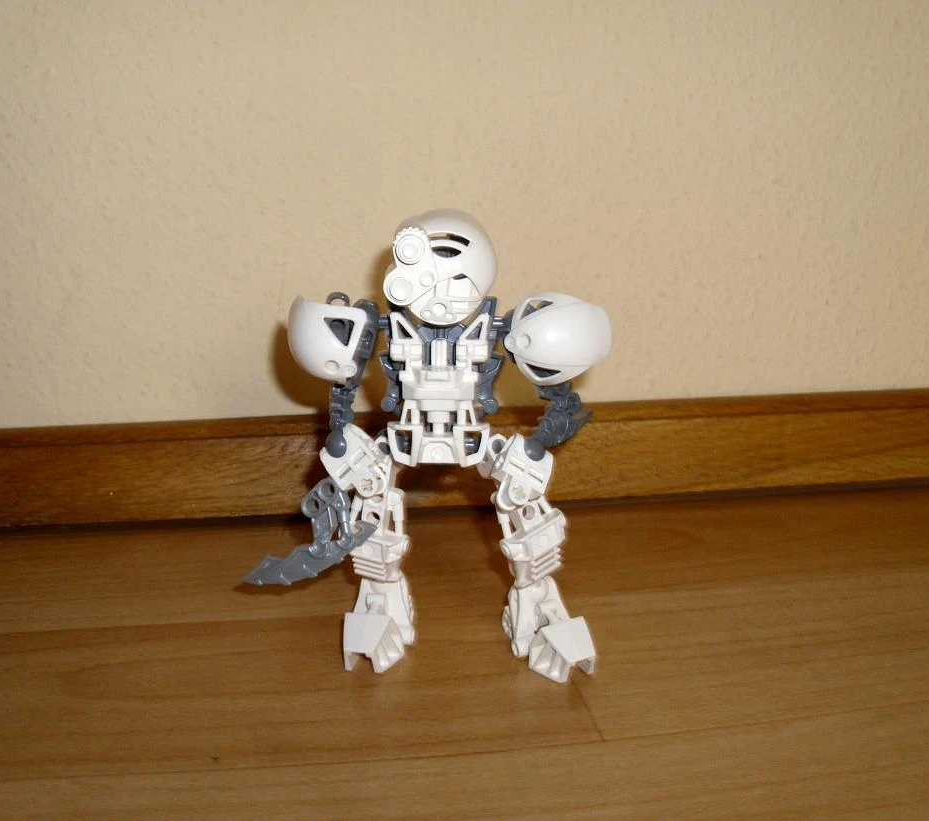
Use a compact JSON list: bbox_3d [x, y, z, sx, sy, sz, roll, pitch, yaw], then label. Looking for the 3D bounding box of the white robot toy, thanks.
[{"bbox_3d":[-0.012,0.012,0.454,0.141,0.188,0.073,0,12,5],"label":"white robot toy"}]

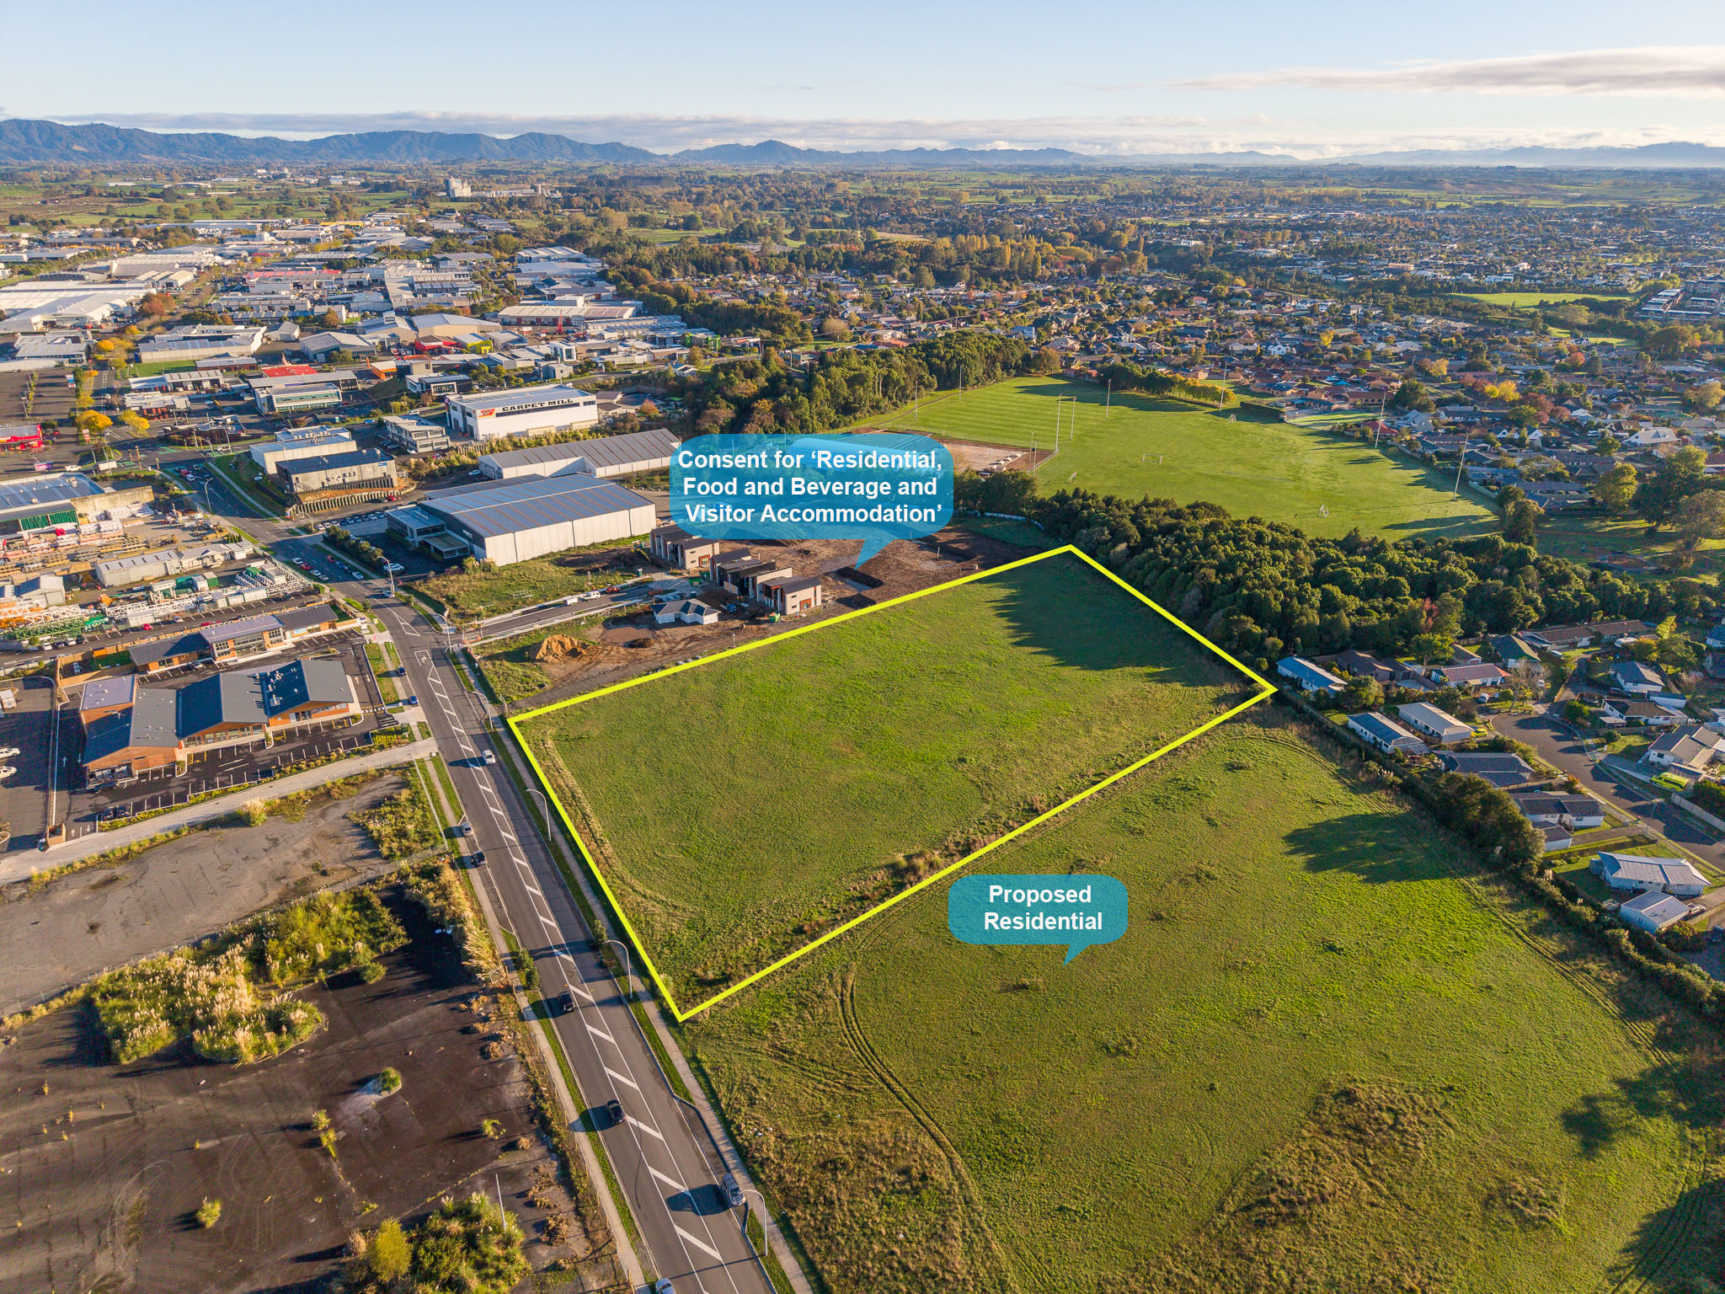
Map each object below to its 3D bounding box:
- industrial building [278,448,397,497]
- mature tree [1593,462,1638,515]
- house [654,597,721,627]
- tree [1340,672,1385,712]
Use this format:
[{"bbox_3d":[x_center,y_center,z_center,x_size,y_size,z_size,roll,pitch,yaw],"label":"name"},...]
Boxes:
[{"bbox_3d":[-198.319,-65.405,451.700,37.200,9.700,25.000,-17,28,-36],"label":"industrial building"},{"bbox_3d":[272.820,-57.420,434.220,14.010,19.080,14.010,0,22,0],"label":"mature tree"},{"bbox_3d":[-49.189,-9.550,327.249,14.800,4.200,15.800,-17,28,-36],"label":"house"},{"bbox_3d":[116.510,10.850,279.330,9.340,9.030,9.340,0,22,0],"label":"tree"}]

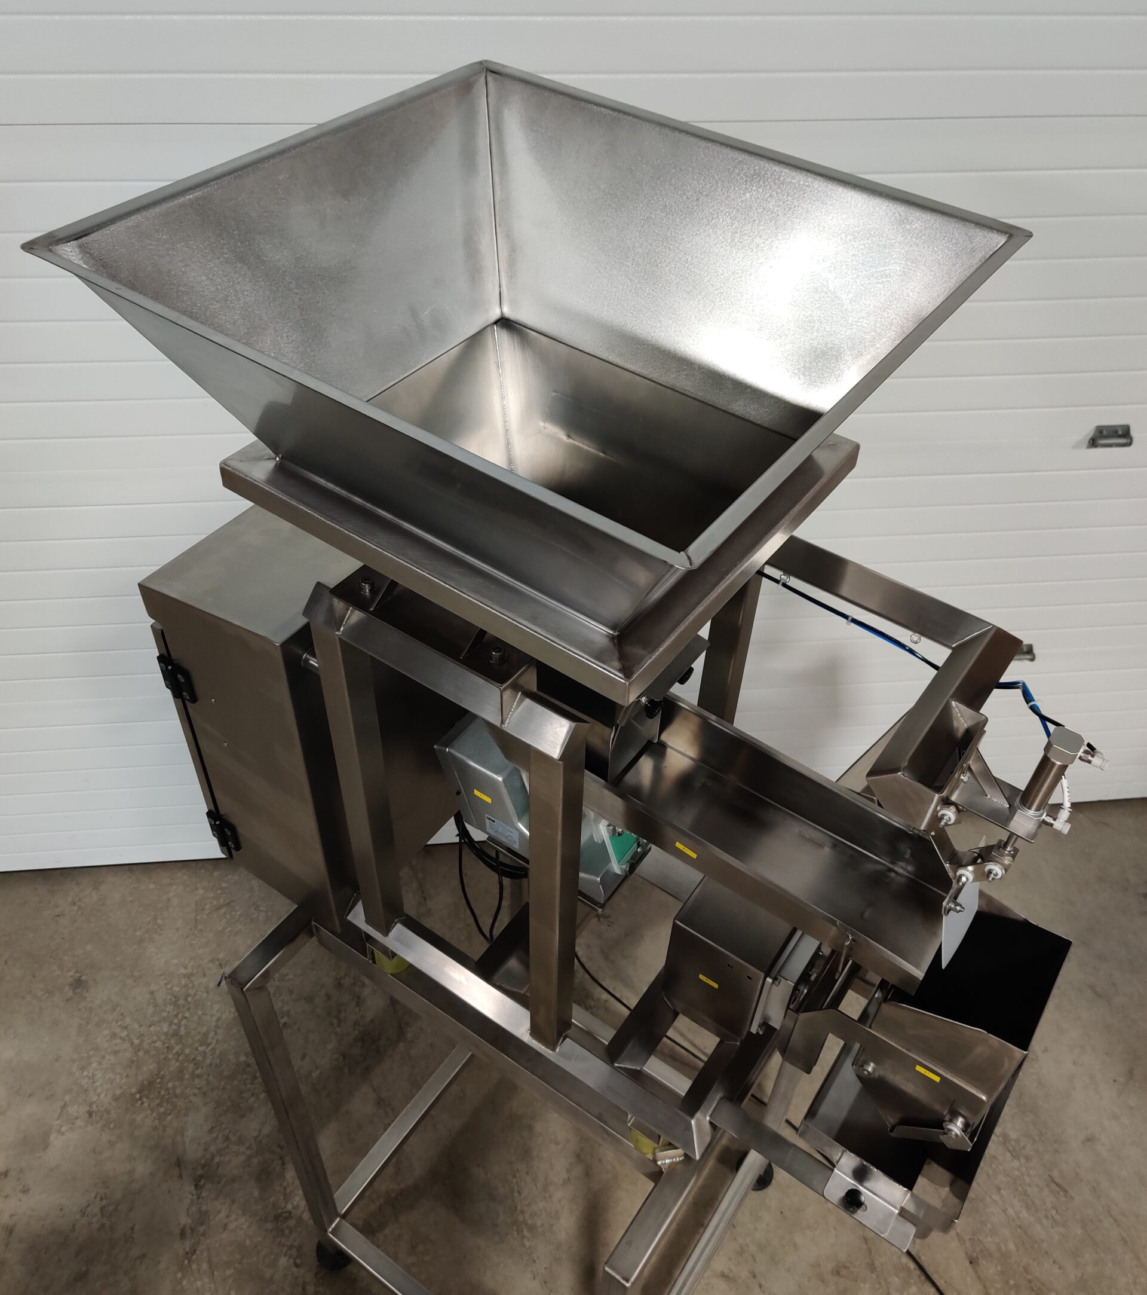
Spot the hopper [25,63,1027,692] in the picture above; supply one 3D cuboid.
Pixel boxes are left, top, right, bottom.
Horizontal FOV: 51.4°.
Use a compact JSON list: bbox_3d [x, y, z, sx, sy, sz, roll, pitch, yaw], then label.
[{"bbox_3d":[-0.018,-0.197,0.872,0.503,0.212,0.448,28,51,24],"label":"hopper"}]

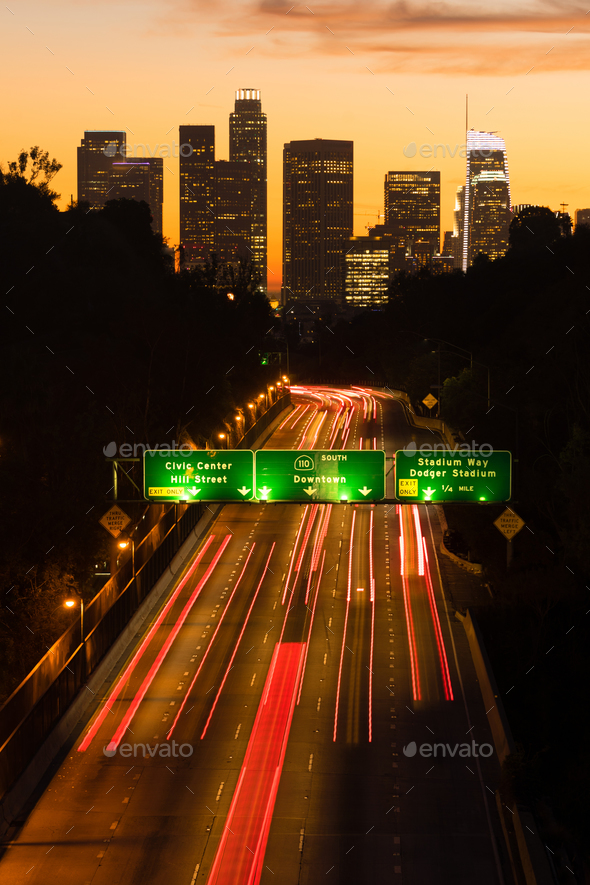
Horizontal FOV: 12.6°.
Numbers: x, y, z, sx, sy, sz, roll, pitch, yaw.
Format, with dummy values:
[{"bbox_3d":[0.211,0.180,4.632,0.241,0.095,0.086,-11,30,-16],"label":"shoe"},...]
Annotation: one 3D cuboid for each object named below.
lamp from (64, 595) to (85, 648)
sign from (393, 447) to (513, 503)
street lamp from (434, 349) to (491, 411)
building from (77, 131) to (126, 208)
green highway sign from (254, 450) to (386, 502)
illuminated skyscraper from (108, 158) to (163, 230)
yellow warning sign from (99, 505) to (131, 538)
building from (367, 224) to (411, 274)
[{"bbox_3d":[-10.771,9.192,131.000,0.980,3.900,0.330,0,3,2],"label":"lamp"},{"bbox_3d":[10.203,2.146,172.700,7.570,3.280,0.200,0,3,2],"label":"sign"},{"bbox_3d":[17.772,-4.003,286.000,6.200,11.700,0.400,0,3,2],"label":"street lamp"},{"bbox_3d":[-222.086,-242.547,3080.000,50.000,229.000,45.000,0,3,2],"label":"building"},{"bbox_3d":[1.645,2.129,172.900,8.490,3.280,0.200,0,3,2],"label":"green highway sign"},{"bbox_3d":[-173.496,-221.229,2920.000,52.000,176.000,48.000,0,3,3],"label":"illuminated skyscraper"},{"bbox_3d":[-10.975,4.848,164.000,2.030,2.060,0.060,0,3,2],"label":"yellow warning sign"},{"bbox_3d":[92.969,-164.179,2650.000,37.000,102.000,29.000,0,3,2],"label":"building"}]

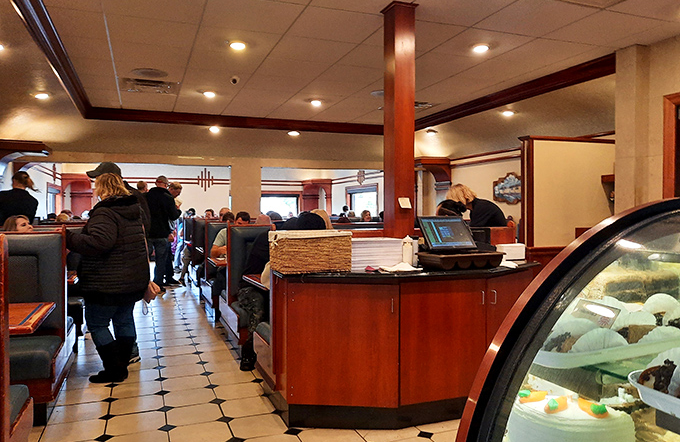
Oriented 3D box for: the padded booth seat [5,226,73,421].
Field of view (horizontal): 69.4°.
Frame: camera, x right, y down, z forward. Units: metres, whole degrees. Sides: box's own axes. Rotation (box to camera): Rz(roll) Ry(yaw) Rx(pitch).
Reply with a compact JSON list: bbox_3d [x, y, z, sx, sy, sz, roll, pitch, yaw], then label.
[{"bbox_3d":[-2.350,0.610,3.000,1.200,1.150,1.050,0,1,-22],"label":"padded booth seat"}]

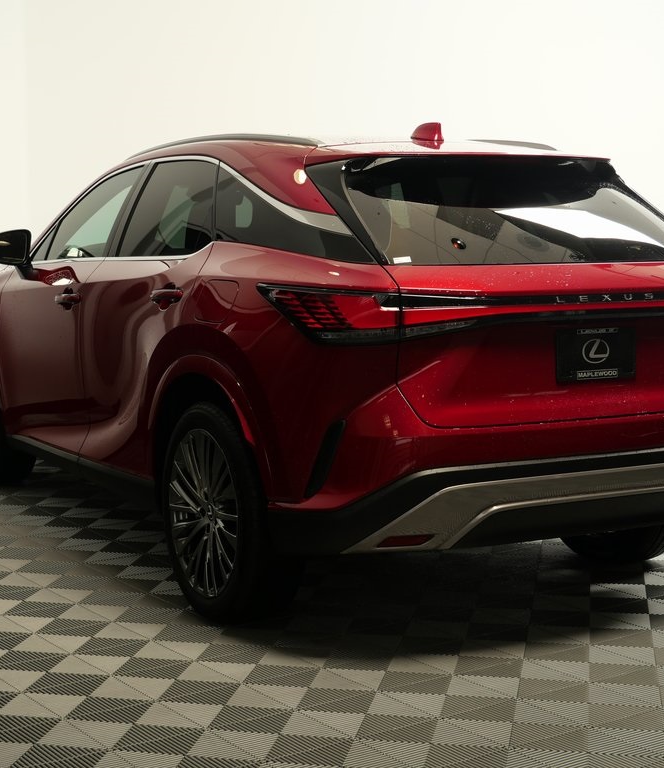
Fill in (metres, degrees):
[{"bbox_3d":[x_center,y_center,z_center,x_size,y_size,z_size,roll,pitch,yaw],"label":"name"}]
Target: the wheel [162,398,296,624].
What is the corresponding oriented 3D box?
[{"bbox_3d":[-0.362,0.450,4.620,0.240,0.765,0.765,-3,7,-29],"label":"wheel"}]

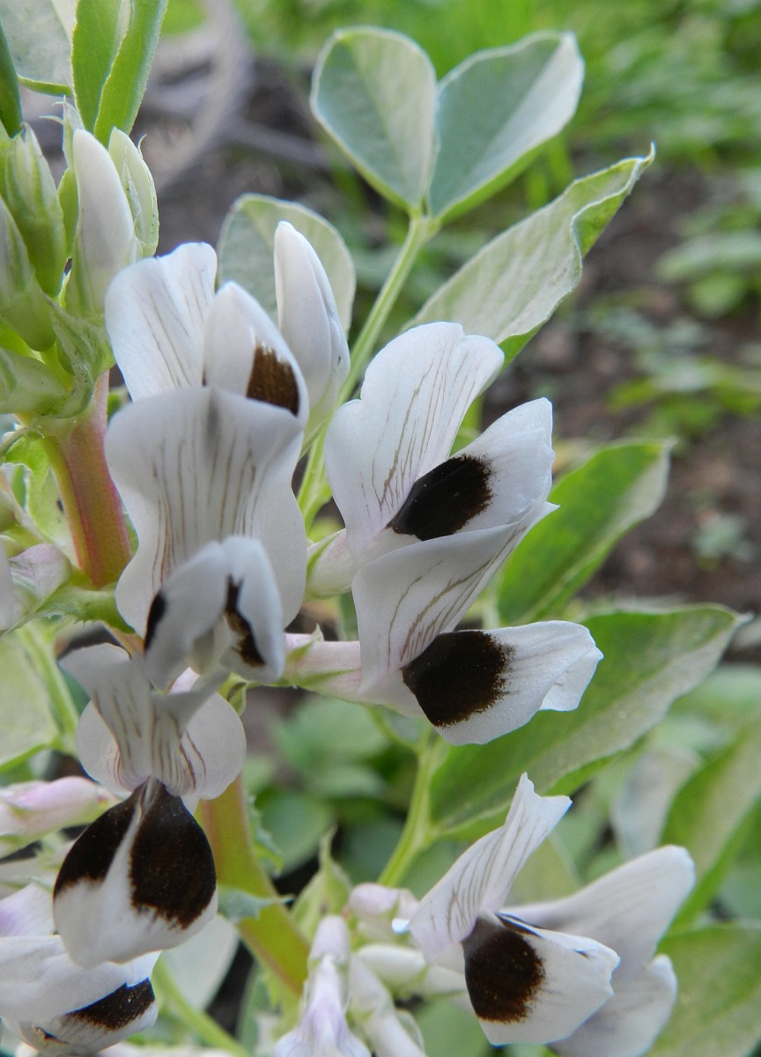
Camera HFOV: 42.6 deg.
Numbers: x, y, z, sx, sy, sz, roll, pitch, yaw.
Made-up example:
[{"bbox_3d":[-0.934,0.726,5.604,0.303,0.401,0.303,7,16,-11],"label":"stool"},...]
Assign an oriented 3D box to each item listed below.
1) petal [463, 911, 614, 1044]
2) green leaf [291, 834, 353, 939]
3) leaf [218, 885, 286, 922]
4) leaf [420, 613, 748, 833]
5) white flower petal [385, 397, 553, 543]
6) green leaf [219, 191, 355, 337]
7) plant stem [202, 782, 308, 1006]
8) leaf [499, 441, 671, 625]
[{"bbox_3d":[0.022,0.063,0.137,0.019,0.015,0.010,19,6,-16],"label":"petal"},{"bbox_3d":[-0.009,0.055,0.150,0.009,0.017,0.006,2,12,-6],"label":"green leaf"},{"bbox_3d":[-0.019,0.054,0.142,0.010,0.005,0.005,-1,12,-6],"label":"leaf"},{"bbox_3d":[0.034,0.033,0.165,0.062,0.010,0.023,-35,52,-9],"label":"leaf"},{"bbox_3d":[0.012,-0.008,0.130,0.026,0.013,0.010,-26,6,14],"label":"white flower petal"},{"bbox_3d":[-0.018,-0.050,0.190,0.026,0.030,0.008,-1,-6,12],"label":"green leaf"},{"bbox_3d":[-0.019,0.055,0.148,0.009,0.034,0.009,-21,0,-5],"label":"plant stem"},{"bbox_3d":[0.034,0.001,0.165,0.014,0.008,0.037,42,84,20],"label":"leaf"}]

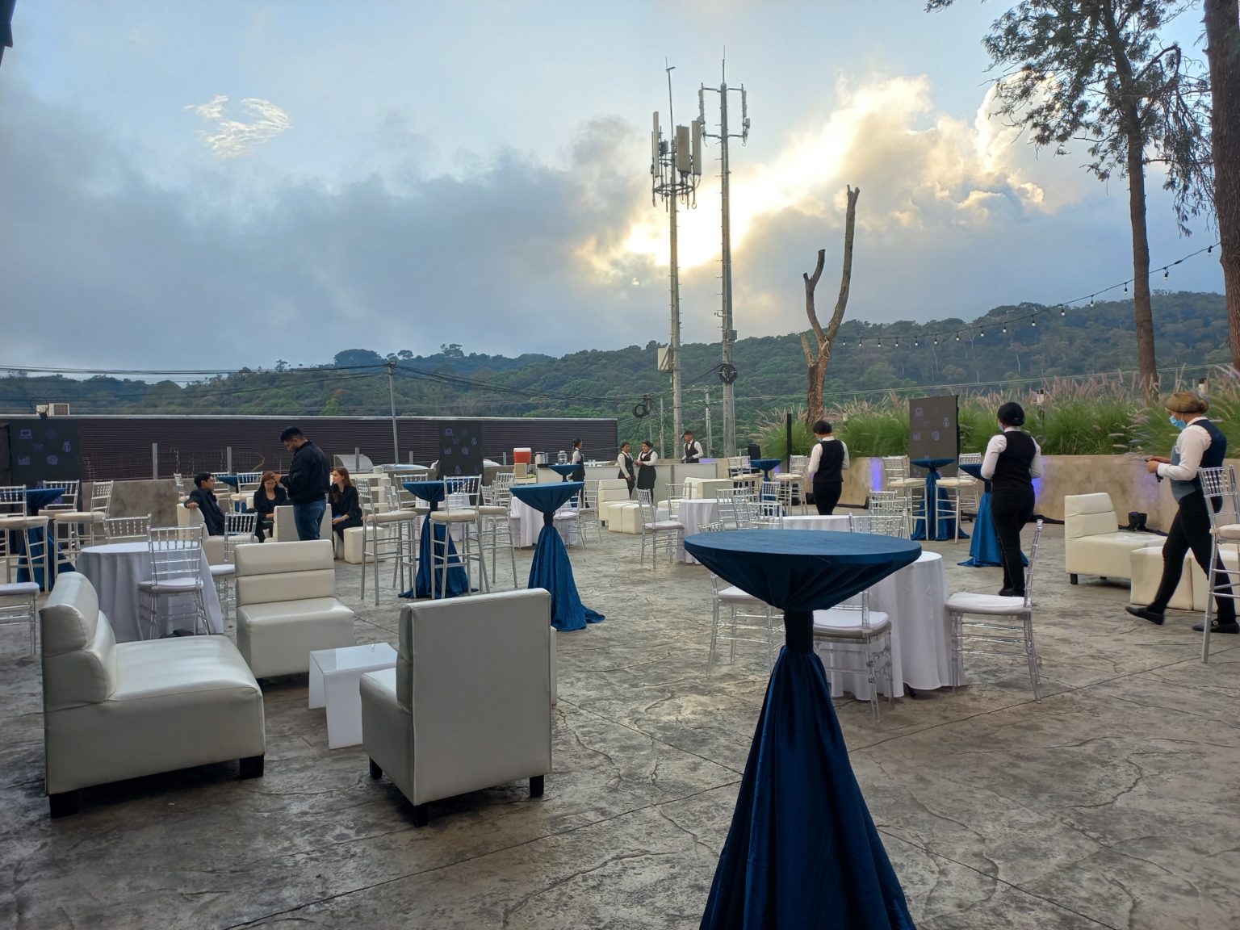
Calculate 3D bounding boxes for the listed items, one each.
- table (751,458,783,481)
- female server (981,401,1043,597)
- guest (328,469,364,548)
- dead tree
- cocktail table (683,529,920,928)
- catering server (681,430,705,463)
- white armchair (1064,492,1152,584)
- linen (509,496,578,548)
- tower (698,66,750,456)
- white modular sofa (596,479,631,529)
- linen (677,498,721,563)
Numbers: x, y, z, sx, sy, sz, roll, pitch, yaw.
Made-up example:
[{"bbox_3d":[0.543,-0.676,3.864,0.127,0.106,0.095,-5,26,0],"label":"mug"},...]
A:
[{"bbox_3d":[2.906,0.454,17.692,0.680,1.080,0.680,-1,1,9],"label":"table"},{"bbox_3d":[3.409,0.294,7.787,0.510,1.670,0.380,-1,1,-1],"label":"female server"},{"bbox_3d":[-3.542,0.634,11.510,0.650,1.210,0.470,-2,1,-40],"label":"guest"},{"bbox_3d":[5.634,-3.933,24.000,1.600,7.100,1.000,-1,1,0],"label":"dead tree"},{"bbox_3d":[0.528,0.747,2.528,0.680,1.069,0.680,-1,1,12],"label":"cocktail table"},{"bbox_3d":[1.676,0.123,20.800,0.500,1.720,0.450,-1,1,27],"label":"catering server"},{"bbox_3d":[4.586,0.684,8.280,0.710,0.810,0.590,-1,1,44],"label":"white armchair"},{"bbox_3d":[-1.105,0.806,13.100,0.980,0.730,0.980,-1,1,-5],"label":"linen"},{"bbox_3d":[3.697,-6.934,31.500,1.800,14.600,1.200,-1,1,0],"label":"tower"},{"bbox_3d":[0.076,0.695,15.930,0.600,0.800,0.750,-2,1,-34],"label":"white modular sofa"},{"bbox_3d":[1.164,0.783,10.870,0.970,0.730,0.970,-1,1,6],"label":"linen"}]

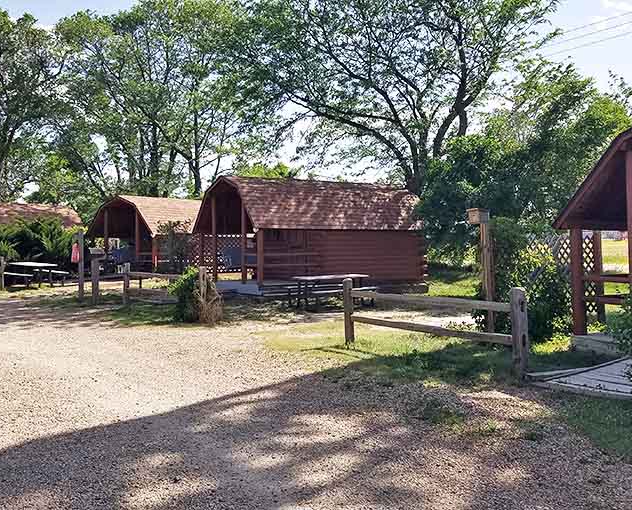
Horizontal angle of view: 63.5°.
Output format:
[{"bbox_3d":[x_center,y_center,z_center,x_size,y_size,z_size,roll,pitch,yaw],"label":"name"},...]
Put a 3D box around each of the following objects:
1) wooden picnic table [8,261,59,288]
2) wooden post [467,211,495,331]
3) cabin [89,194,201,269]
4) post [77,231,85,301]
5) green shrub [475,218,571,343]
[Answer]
[{"bbox_3d":[-9.710,0.724,17.615,1.500,0.760,1.850,-2,1,-40],"label":"wooden picnic table"},{"bbox_3d":[2.821,0.280,8.758,0.380,2.150,0.330,0,1,37],"label":"wooden post"},{"bbox_3d":[-7.315,-0.995,27.384,4.700,3.800,7.400,0,1,34],"label":"cabin"},{"bbox_3d":[-6.644,0.300,14.407,0.170,1.950,0.170,-1,1,0],"label":"post"},{"bbox_3d":[3.582,0.343,8.860,1.500,2.020,1.300,-1,1,0],"label":"green shrub"}]

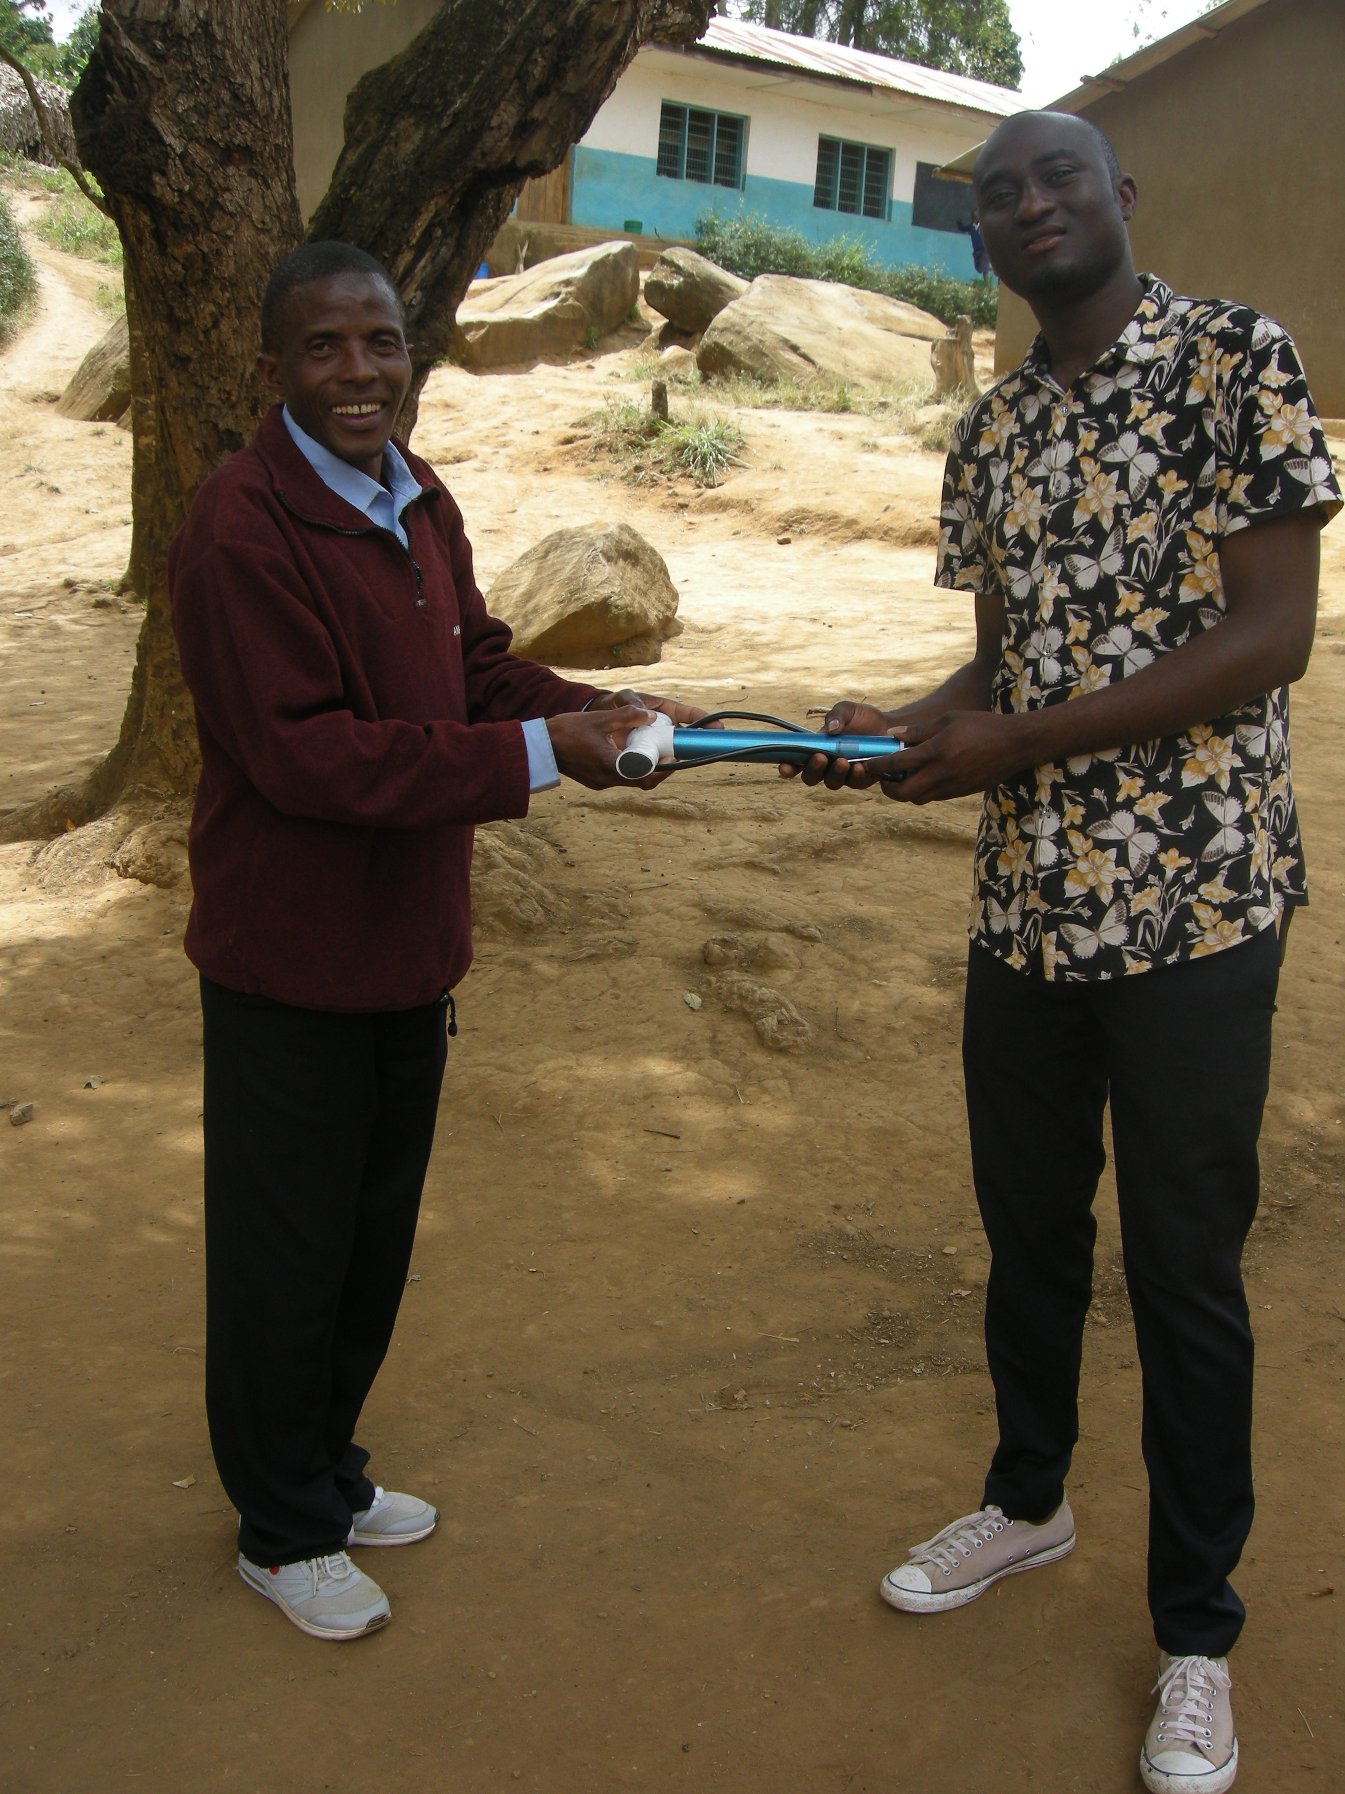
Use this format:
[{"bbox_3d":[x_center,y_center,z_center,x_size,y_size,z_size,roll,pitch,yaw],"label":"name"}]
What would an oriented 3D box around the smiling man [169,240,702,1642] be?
[{"bbox_3d":[-0.284,0.088,2.232,0.640,1.670,0.500,12,15,35],"label":"smiling man"}]

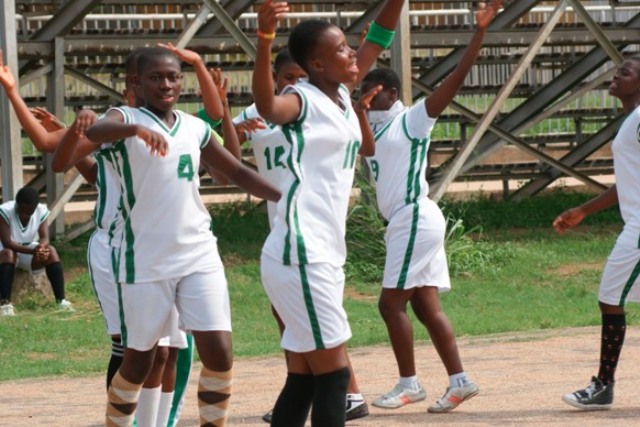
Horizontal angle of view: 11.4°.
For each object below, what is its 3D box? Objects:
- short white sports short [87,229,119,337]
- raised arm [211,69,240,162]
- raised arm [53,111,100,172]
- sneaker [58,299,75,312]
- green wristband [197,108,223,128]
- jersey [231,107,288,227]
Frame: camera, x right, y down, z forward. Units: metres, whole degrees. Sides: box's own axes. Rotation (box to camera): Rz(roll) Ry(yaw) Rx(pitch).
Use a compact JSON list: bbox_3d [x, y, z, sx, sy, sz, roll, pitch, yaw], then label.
[{"bbox_3d":[-0.794,0.268,12.800,0.300,0.450,0.370,1,1,26],"label":"short white sports short"},{"bbox_3d":[-0.371,-0.361,12.700,0.125,0.430,0.130,0,1,0],"label":"raised arm"},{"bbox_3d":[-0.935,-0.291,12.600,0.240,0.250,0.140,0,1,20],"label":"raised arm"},{"bbox_3d":[-1.901,0.694,24.000,0.100,0.110,0.260,0,1,-18],"label":"sneaker"},{"bbox_3d":[-0.435,-0.377,12.700,0.100,0.085,0.085,0,1,0],"label":"green wristband"},{"bbox_3d":[-0.149,-0.177,14.200,0.430,0.630,0.270,1,2,36],"label":"jersey"}]

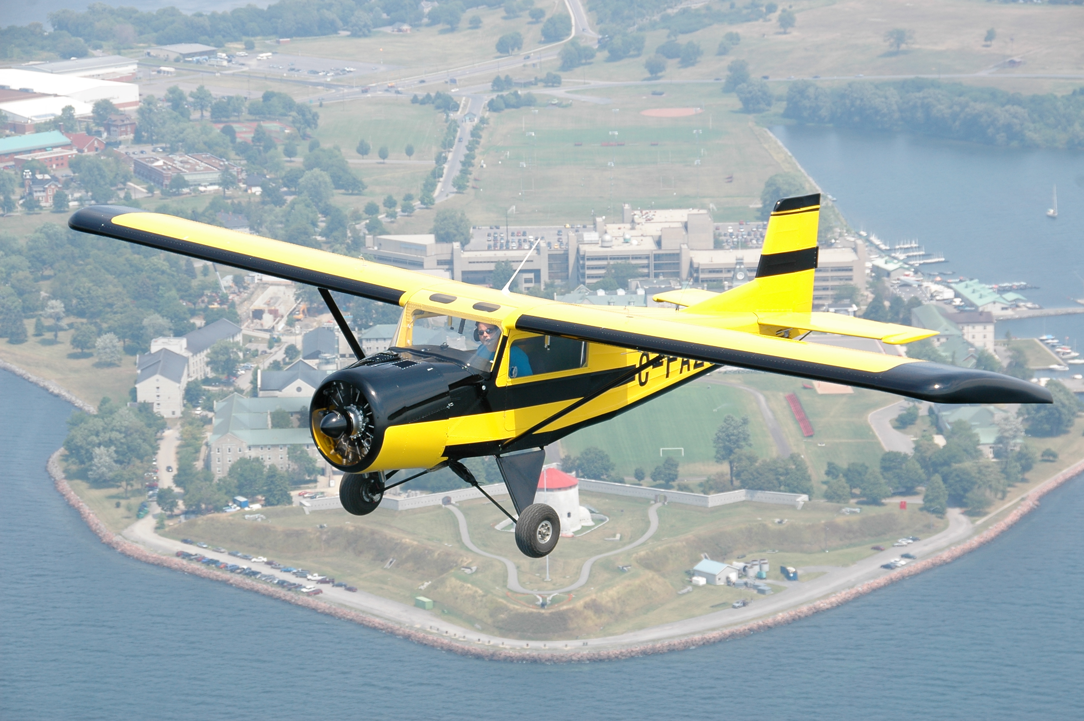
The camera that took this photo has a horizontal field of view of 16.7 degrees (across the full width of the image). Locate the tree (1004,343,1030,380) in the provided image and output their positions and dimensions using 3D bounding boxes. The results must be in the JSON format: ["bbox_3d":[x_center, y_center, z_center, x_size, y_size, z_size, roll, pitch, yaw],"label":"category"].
[{"bbox_3d":[173.168,1.131,1349.850,9.900,14.210,9.600,-2,13,0],"label":"tree"}]

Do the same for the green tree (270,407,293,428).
[{"bbox_3d":[-90.763,23.966,1283.062,7.640,14.800,7.420,-2,13,0],"label":"green tree"}]

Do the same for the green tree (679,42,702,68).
[{"bbox_3d":[87.870,-180.980,2187.800,13.780,13.600,13.780,-2,12,0],"label":"green tree"}]

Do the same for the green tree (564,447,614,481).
[{"bbox_3d":[16.355,34.860,1231.786,14.670,11.300,14.230,-2,13,0],"label":"green tree"}]

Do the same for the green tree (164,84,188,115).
[{"bbox_3d":[-219.049,-155.260,2211.695,13.171,18.072,13.171,-2,11,-5],"label":"green tree"}]

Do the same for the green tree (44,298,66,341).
[{"bbox_3d":[-197.530,-16.420,1495.930,8.910,16.790,8.910,-2,12,0],"label":"green tree"}]

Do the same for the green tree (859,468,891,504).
[{"bbox_3d":[108.530,40.544,1207.047,9.677,11.201,9.677,0,11,5],"label":"green tree"}]

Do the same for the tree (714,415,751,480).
[{"bbox_3d":[63.501,29.727,1236.213,12.188,23.191,12.188,-1,11,3],"label":"tree"}]

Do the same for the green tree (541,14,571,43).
[{"bbox_3d":[8.214,-194.263,2164.356,17.850,15.650,17.310,-2,13,0],"label":"green tree"}]

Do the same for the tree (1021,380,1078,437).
[{"bbox_3d":[179.317,16.237,1306.747,19.766,18.801,19.766,0,11,8],"label":"tree"}]

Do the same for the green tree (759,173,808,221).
[{"bbox_3d":[117.010,-79.706,1786.302,23.739,21.488,23.739,-1,11,4],"label":"green tree"}]

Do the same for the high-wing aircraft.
[{"bbox_3d":[0.390,-0.004,33.331,10.362,3.039,7.195,12,9,36],"label":"high-wing aircraft"}]

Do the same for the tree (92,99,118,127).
[{"bbox_3d":[-230.907,-130.516,1953.696,14.770,15.310,14.330,-2,13,0],"label":"tree"}]

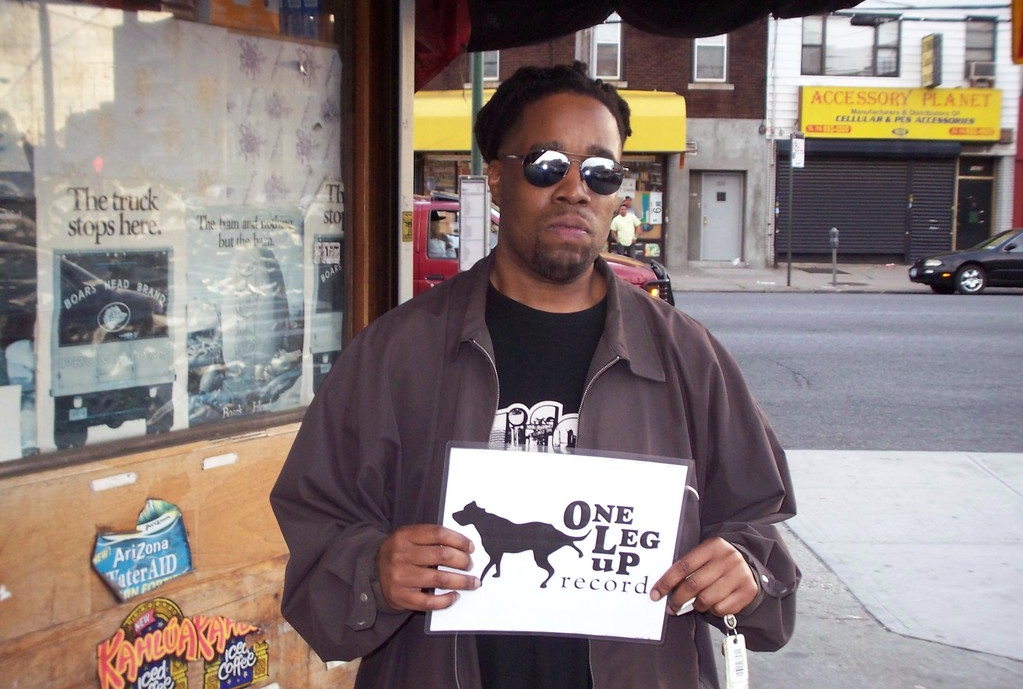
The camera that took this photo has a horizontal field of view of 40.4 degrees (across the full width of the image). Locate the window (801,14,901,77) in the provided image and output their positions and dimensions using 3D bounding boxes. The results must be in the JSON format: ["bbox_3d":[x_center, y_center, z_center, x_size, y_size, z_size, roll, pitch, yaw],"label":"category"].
[{"bbox_3d":[7.875,-6.947,32.338,2.342,1.415,0.150,0,6,-4],"label":"window"}]

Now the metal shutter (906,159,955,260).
[{"bbox_3d":[9.913,-3.188,32.831,1.086,2.393,0.100,0,6,-4],"label":"metal shutter"}]

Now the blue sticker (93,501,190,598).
[{"bbox_3d":[-0.687,0.380,2.605,0.005,0.180,0.254,4,7,31],"label":"blue sticker"}]

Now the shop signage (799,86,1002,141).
[{"bbox_3d":[9.037,-5.356,32.341,4.692,1.200,0.380,0,6,-4],"label":"shop signage"}]

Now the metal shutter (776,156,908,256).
[{"bbox_3d":[7.753,-3.244,32.675,3.181,2.311,0.100,0,6,-4],"label":"metal shutter"}]

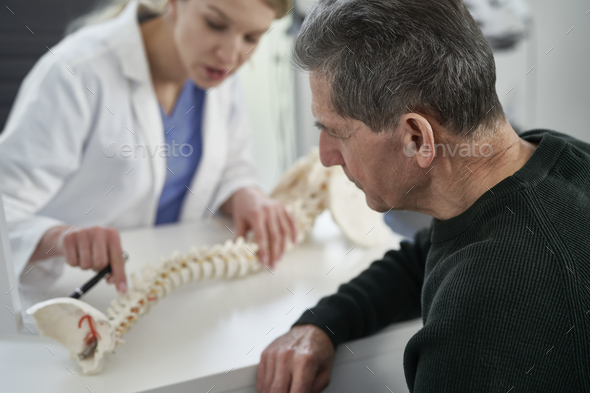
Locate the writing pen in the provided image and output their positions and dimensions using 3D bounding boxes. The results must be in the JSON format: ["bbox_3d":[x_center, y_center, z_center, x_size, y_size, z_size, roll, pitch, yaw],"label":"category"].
[{"bbox_3d":[-0.272,0.117,1.065,0.137,0.010,0.010,-38,28,-17],"label":"writing pen"}]

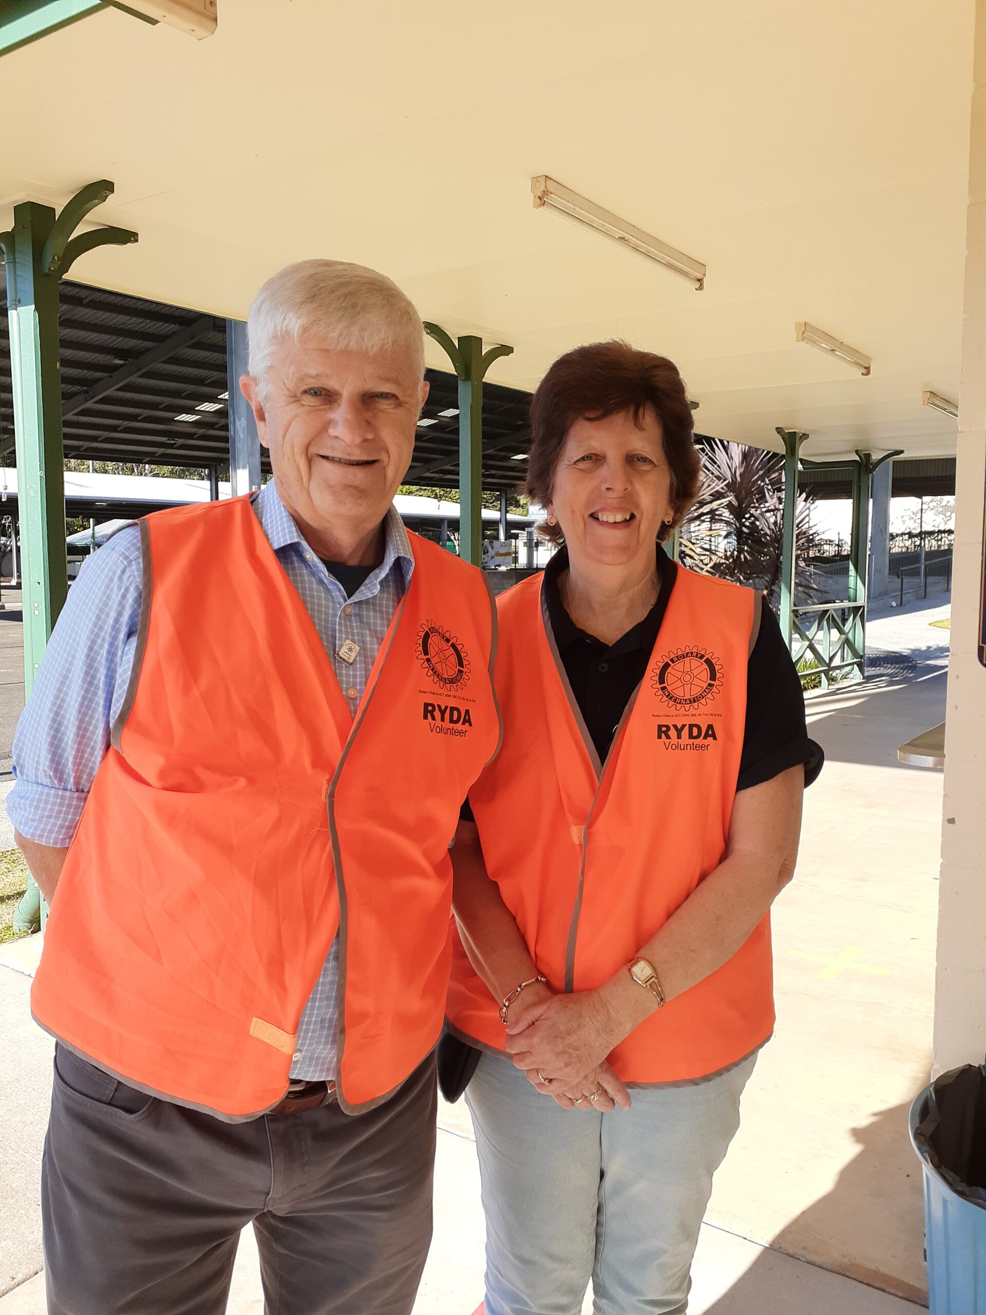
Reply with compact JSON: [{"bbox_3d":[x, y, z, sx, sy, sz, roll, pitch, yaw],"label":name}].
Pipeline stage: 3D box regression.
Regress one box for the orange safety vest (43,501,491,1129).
[{"bbox_3d":[-0.240,0.138,1.160,0.500,0.640,0.330,-3,6,-28],"label":"orange safety vest"}]

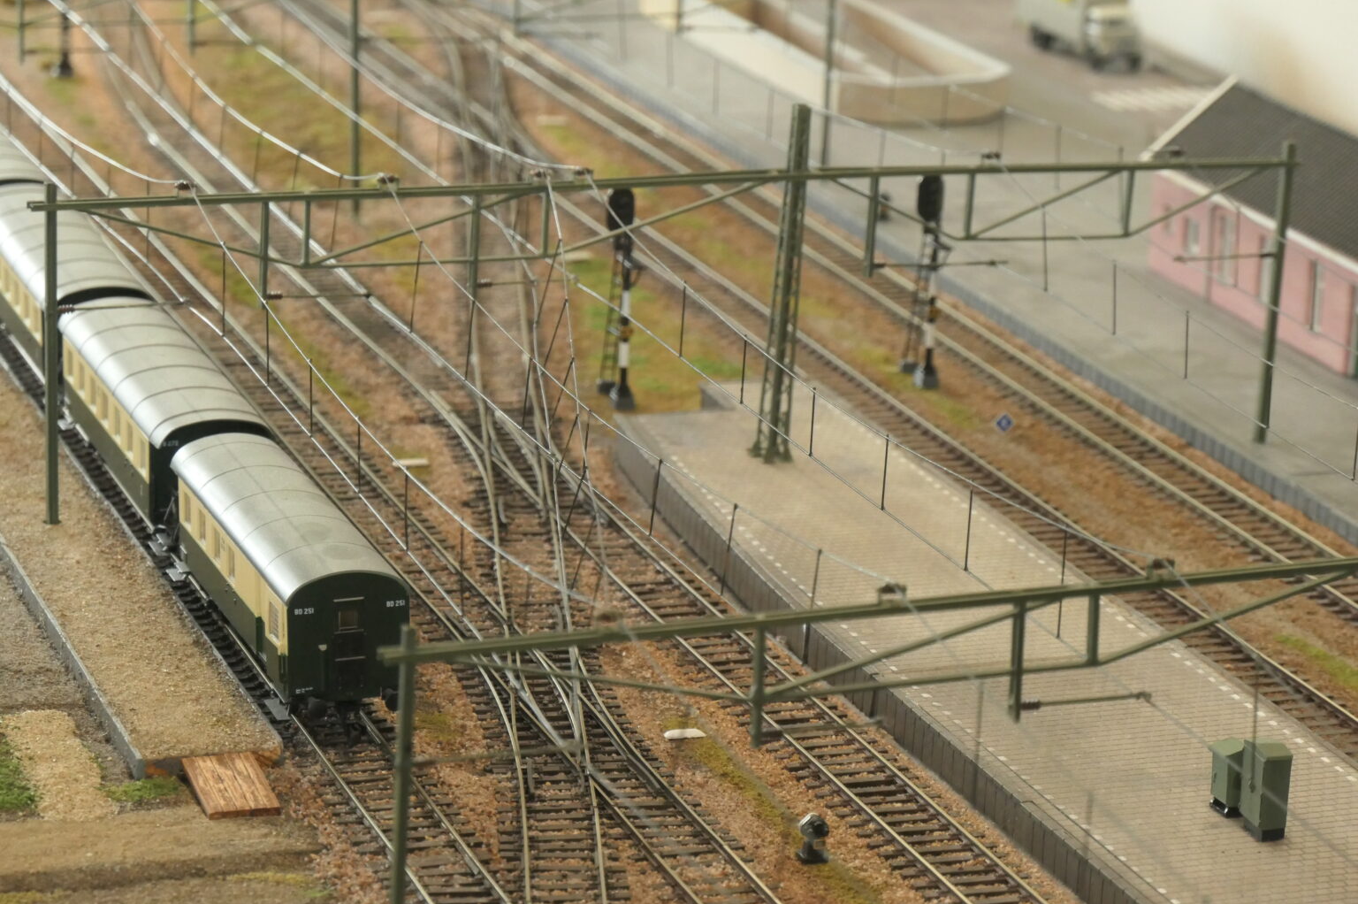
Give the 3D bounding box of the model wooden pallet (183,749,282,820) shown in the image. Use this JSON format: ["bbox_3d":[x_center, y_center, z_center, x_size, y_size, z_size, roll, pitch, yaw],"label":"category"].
[{"bbox_3d":[-0.108,0.081,1.023,0.018,0.002,0.028,-3,25,-20],"label":"model wooden pallet"}]

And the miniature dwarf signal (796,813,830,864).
[{"bbox_3d":[0.032,0.091,0.999,0.007,0.011,0.006,-3,16,-18],"label":"miniature dwarf signal"}]

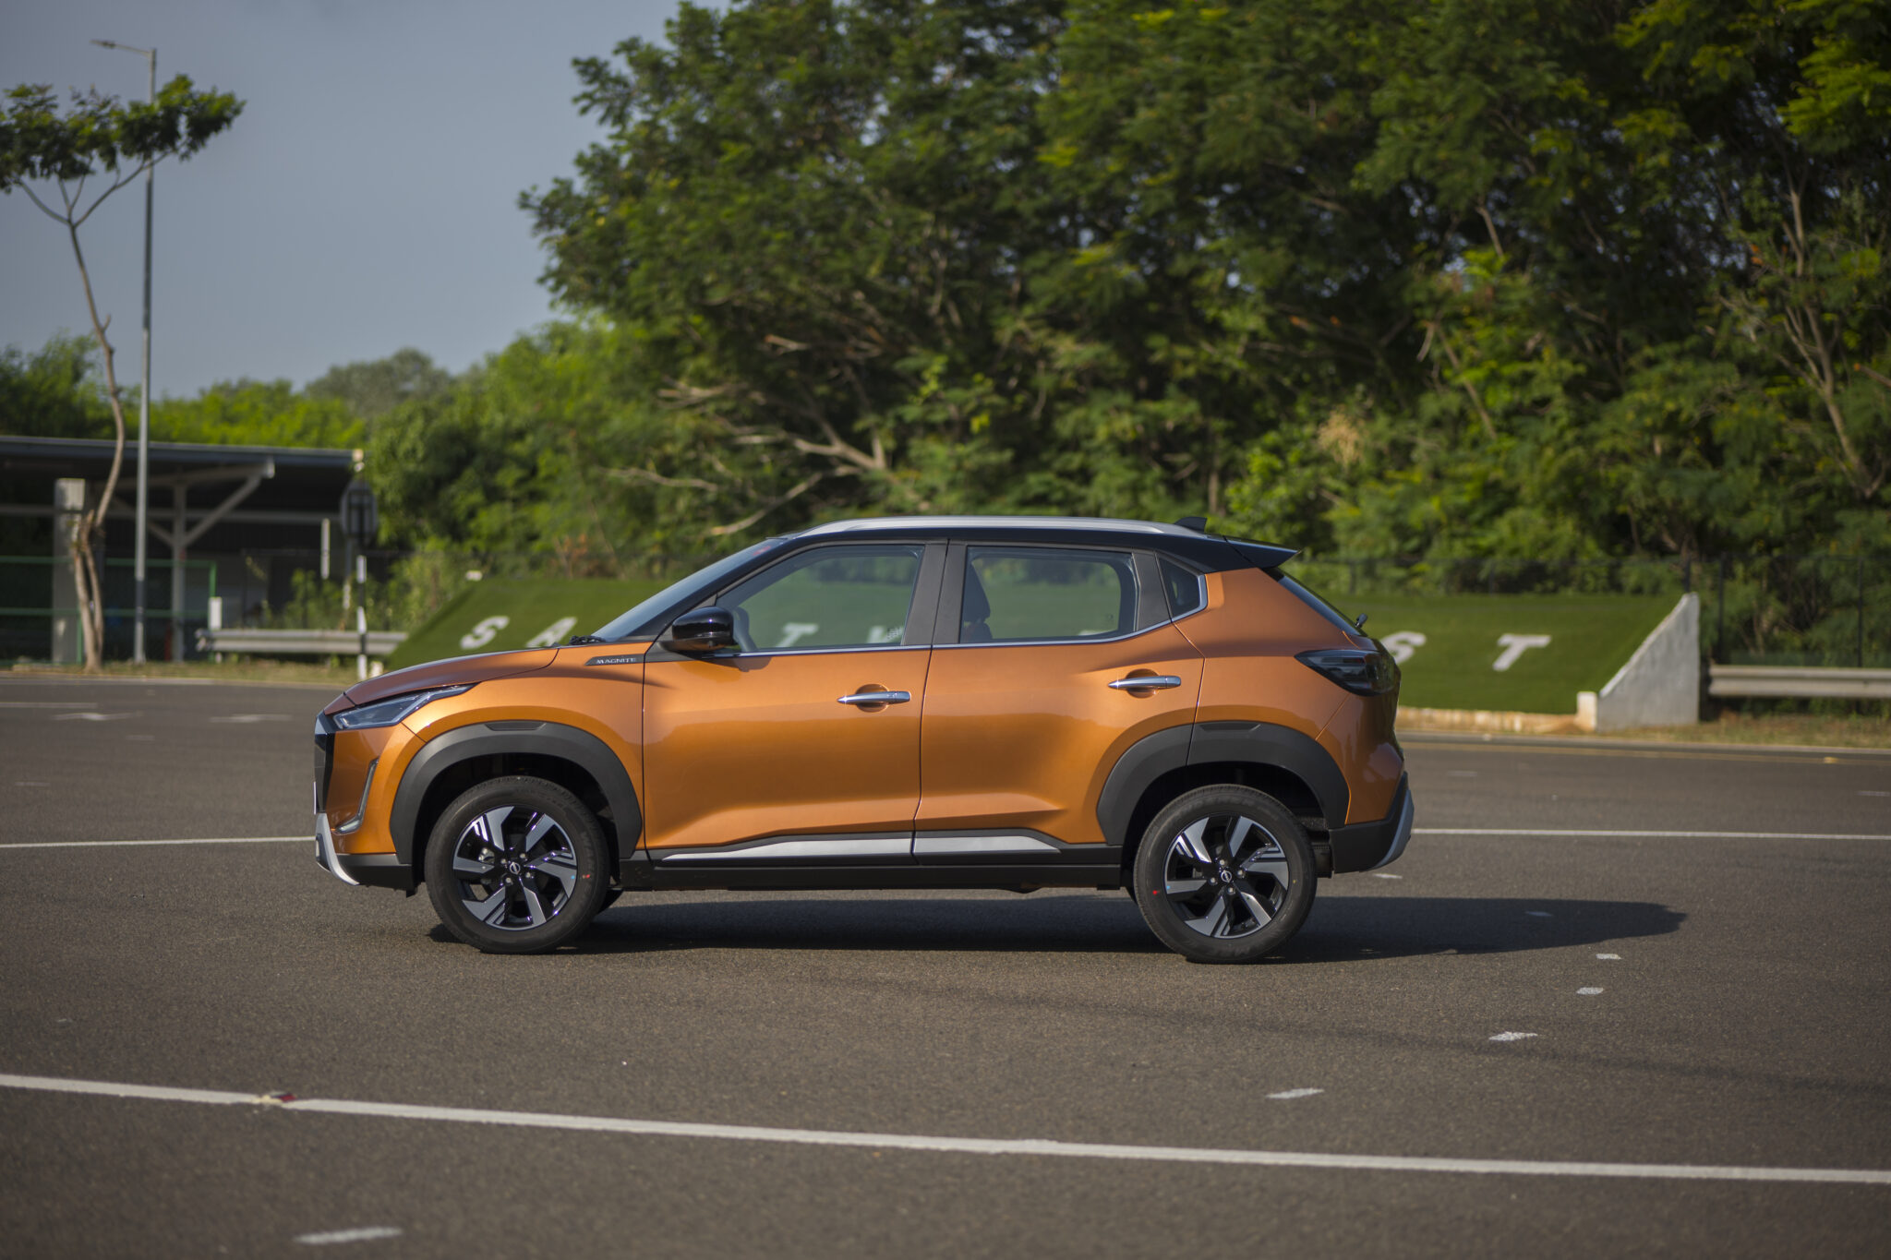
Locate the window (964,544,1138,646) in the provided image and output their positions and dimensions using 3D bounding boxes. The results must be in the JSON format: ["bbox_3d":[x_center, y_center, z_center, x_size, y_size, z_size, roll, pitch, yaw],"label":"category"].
[{"bbox_3d":[0.368,-0.125,15.800,0.620,0.360,0.050,1,-14,0],"label":"window"}]

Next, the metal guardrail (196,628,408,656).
[{"bbox_3d":[-8.280,0.176,58.000,4.100,0.360,0.170,1,1,35],"label":"metal guardrail"}]

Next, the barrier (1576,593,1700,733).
[{"bbox_3d":[6.360,0.298,40.900,1.570,1.270,0.220,0,1,-45],"label":"barrier"}]

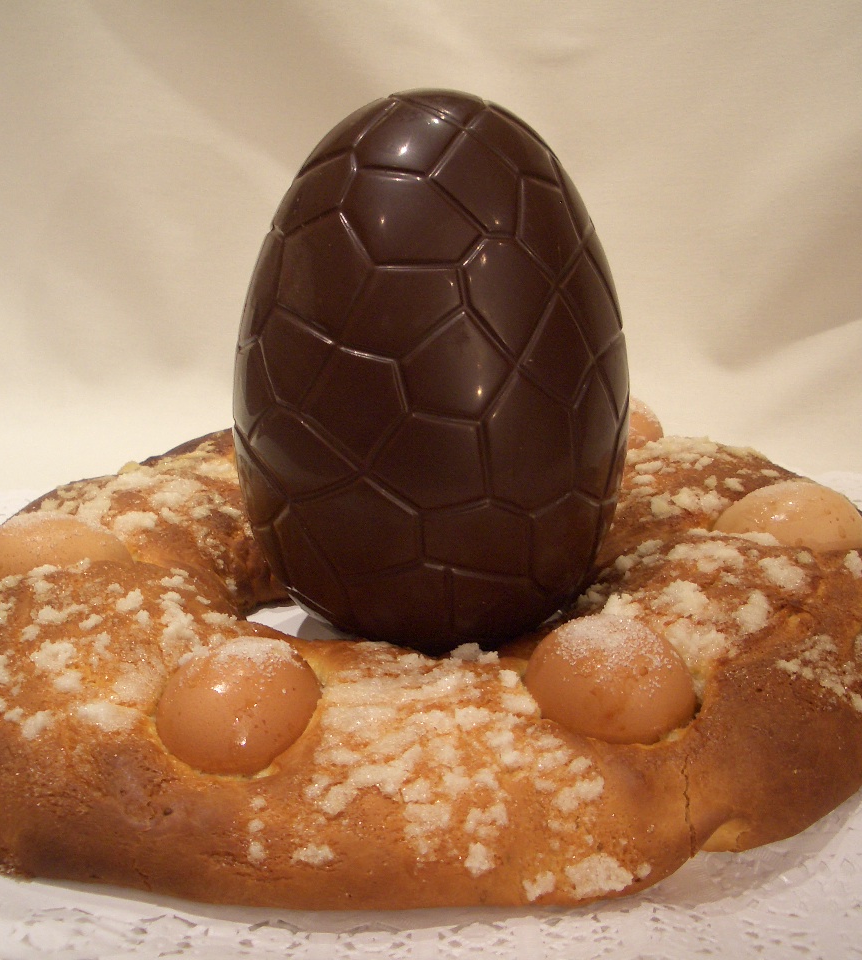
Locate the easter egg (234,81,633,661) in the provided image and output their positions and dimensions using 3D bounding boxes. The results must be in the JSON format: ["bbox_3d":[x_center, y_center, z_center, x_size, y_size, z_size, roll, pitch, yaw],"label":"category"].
[{"bbox_3d":[0.001,-0.033,0.455,0.138,0.204,0.138,0,24,0],"label":"easter egg"}]

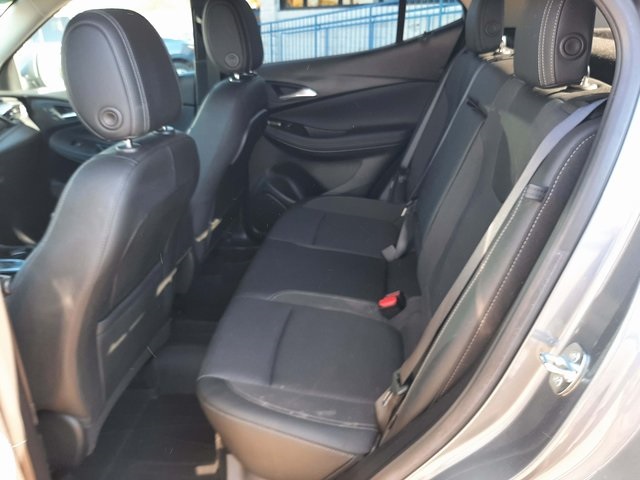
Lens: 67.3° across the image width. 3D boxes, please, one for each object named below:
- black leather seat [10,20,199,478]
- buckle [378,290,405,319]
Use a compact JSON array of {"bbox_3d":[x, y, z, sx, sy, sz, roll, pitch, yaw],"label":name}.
[{"bbox_3d":[-0.638,0.018,1.123,0.760,1.020,0.520,3,26,7],"label":"black leather seat"},{"bbox_3d":[0.196,0.177,1.302,0.052,0.062,0.050,-23,24,-16],"label":"buckle"}]

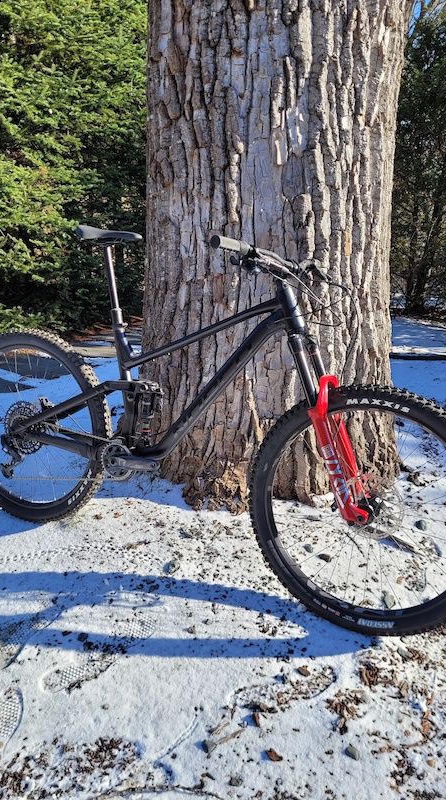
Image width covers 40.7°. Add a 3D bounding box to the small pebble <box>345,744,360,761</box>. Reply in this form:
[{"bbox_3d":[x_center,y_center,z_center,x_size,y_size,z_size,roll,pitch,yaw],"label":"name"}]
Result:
[{"bbox_3d":[0.294,0.801,1.363,0.025,0.019,0.037,-11,20,-39],"label":"small pebble"}]

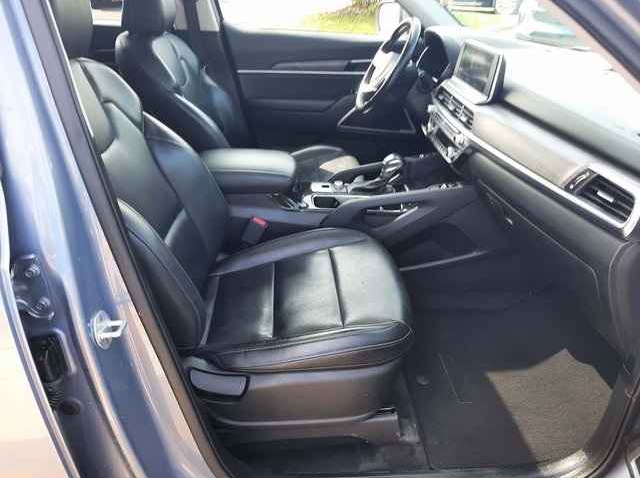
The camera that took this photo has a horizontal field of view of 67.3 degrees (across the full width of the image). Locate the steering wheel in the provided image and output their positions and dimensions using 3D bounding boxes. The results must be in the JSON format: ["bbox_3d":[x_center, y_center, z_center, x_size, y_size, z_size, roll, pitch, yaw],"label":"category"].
[{"bbox_3d":[0.245,-0.627,1.762,0.100,0.375,0.375,27,24,-18],"label":"steering wheel"}]

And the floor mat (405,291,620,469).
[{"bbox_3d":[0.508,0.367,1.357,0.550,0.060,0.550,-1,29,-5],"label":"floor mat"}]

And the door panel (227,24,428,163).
[{"bbox_3d":[0.075,-0.609,2.179,0.970,0.660,0.130,-1,29,-5],"label":"door panel"}]

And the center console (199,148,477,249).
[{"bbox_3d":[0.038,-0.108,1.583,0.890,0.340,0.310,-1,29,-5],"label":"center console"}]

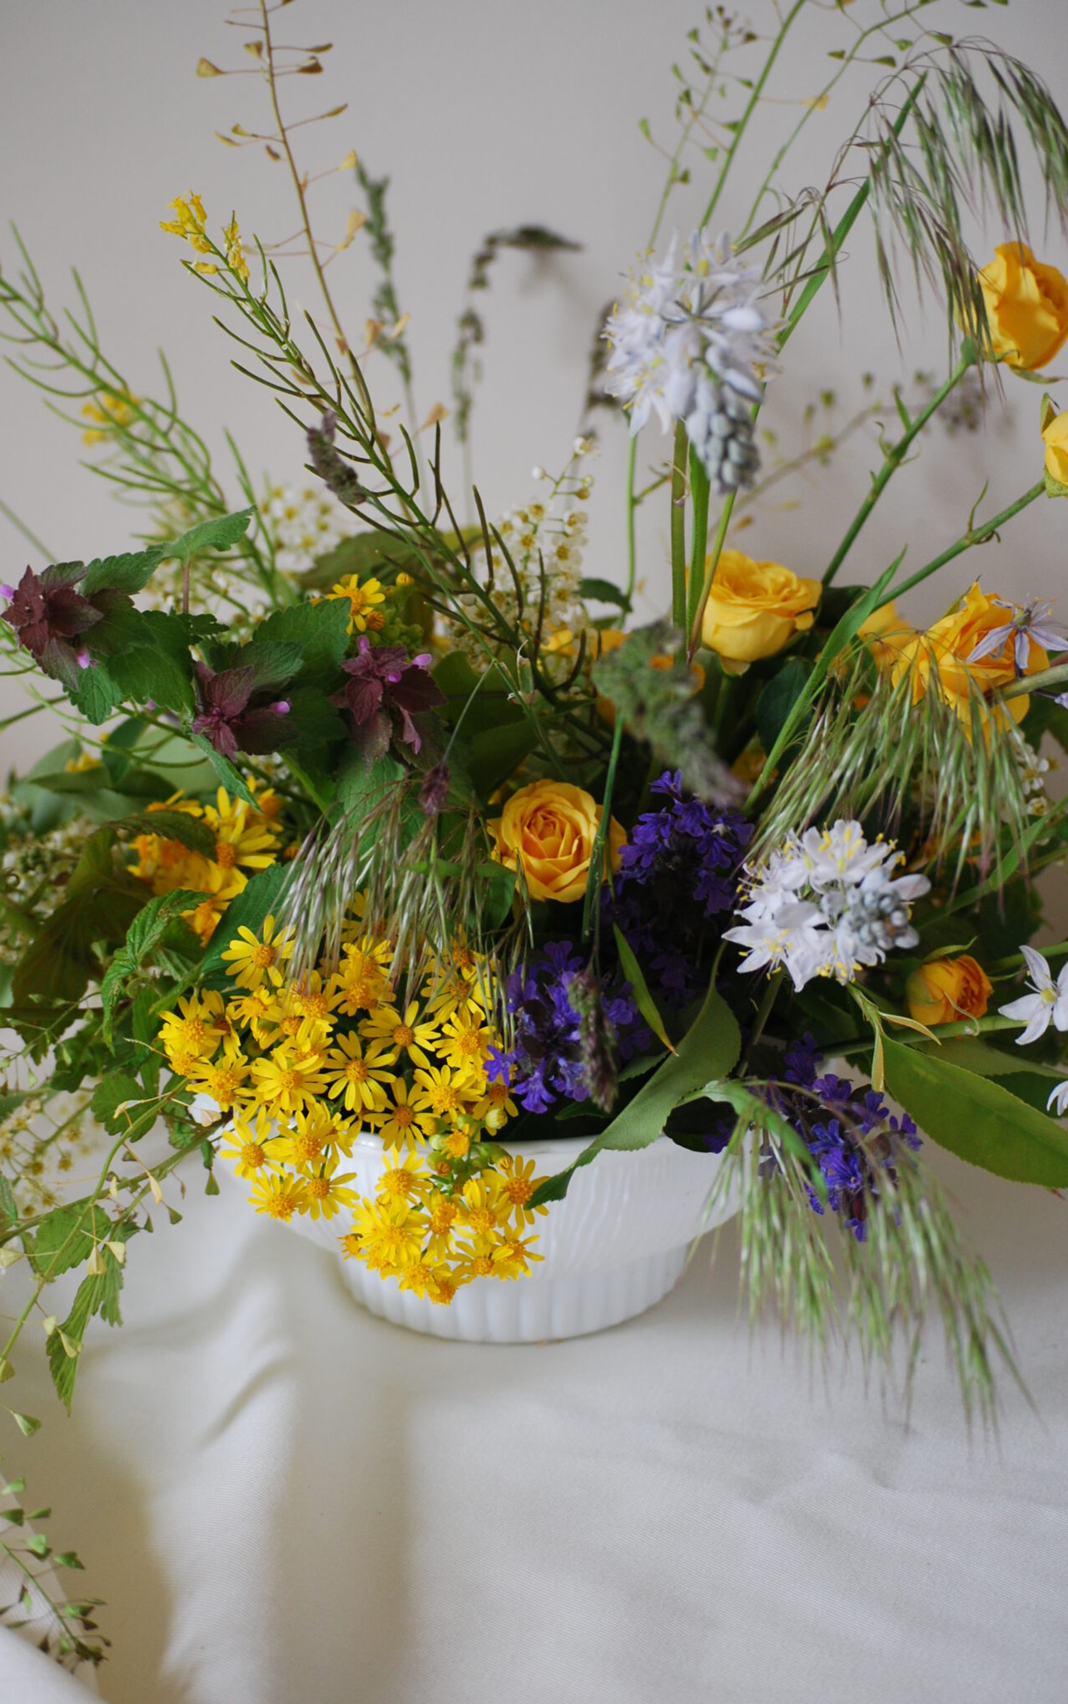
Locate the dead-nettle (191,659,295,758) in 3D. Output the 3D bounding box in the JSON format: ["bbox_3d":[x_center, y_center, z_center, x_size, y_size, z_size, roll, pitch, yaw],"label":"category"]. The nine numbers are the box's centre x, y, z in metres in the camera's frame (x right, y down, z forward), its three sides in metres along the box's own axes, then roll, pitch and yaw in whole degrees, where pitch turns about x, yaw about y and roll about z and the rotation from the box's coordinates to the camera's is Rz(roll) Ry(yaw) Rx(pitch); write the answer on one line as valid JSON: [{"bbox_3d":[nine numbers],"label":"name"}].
[{"bbox_3d":[-0.083,-0.041,1.115,0.030,0.028,0.027,3,14,11],"label":"dead-nettle"}]

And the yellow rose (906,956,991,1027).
[{"bbox_3d":[0.117,0.039,1.100,0.025,0.022,0.022,14,20,42],"label":"yellow rose"}]

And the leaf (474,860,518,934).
[{"bbox_3d":[-0.011,0.013,1.100,0.014,0.021,0.010,-3,15,-11],"label":"leaf"}]

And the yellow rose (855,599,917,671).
[{"bbox_3d":[0.105,-0.064,1.160,0.021,0.023,0.022,-2,15,-6],"label":"yellow rose"}]

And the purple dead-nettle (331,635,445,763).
[{"bbox_3d":[-0.041,-0.043,1.090,0.031,0.035,0.028,-1,15,-3],"label":"purple dead-nettle"}]

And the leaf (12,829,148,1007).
[{"bbox_3d":[-0.136,0.020,1.165,0.039,0.053,0.022,17,6,-4],"label":"leaf"}]

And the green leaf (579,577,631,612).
[{"bbox_3d":[0.022,-0.078,1.180,0.016,0.011,0.013,-3,15,-11],"label":"green leaf"}]

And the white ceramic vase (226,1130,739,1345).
[{"bbox_3d":[-0.008,0.097,1.210,0.190,0.078,0.186,0,14,0],"label":"white ceramic vase"}]

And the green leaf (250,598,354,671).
[{"bbox_3d":[-0.068,-0.063,1.135,0.030,0.024,0.014,0,14,0],"label":"green leaf"}]

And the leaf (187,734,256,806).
[{"bbox_3d":[-0.089,-0.023,1.110,0.020,0.021,0.014,-7,16,-24],"label":"leaf"}]

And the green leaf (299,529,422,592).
[{"bbox_3d":[-0.053,-0.091,1.210,0.037,0.009,0.028,-5,37,-7],"label":"green leaf"}]

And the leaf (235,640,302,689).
[{"bbox_3d":[-0.077,-0.055,1.135,0.021,0.006,0.015,-17,49,-8],"label":"leaf"}]

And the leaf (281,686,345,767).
[{"bbox_3d":[-0.064,-0.036,1.110,0.020,0.023,0.012,-2,15,-6],"label":"leaf"}]

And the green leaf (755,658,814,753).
[{"bbox_3d":[0.077,-0.045,1.200,0.020,0.029,0.007,6,-17,11],"label":"green leaf"}]

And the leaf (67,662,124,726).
[{"bbox_3d":[-0.127,-0.046,1.125,0.016,0.020,0.006,-8,-23,-10],"label":"leaf"}]

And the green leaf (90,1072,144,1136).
[{"bbox_3d":[-0.122,0.074,1.140,0.016,0.020,0.006,-6,-26,-3],"label":"green leaf"}]

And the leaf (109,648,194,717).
[{"bbox_3d":[-0.112,-0.050,1.135,0.027,0.007,0.019,26,57,10],"label":"leaf"}]

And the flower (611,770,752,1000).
[{"bbox_3d":[0.044,0.010,1.150,0.040,0.062,0.038,-3,18,1],"label":"flower"}]

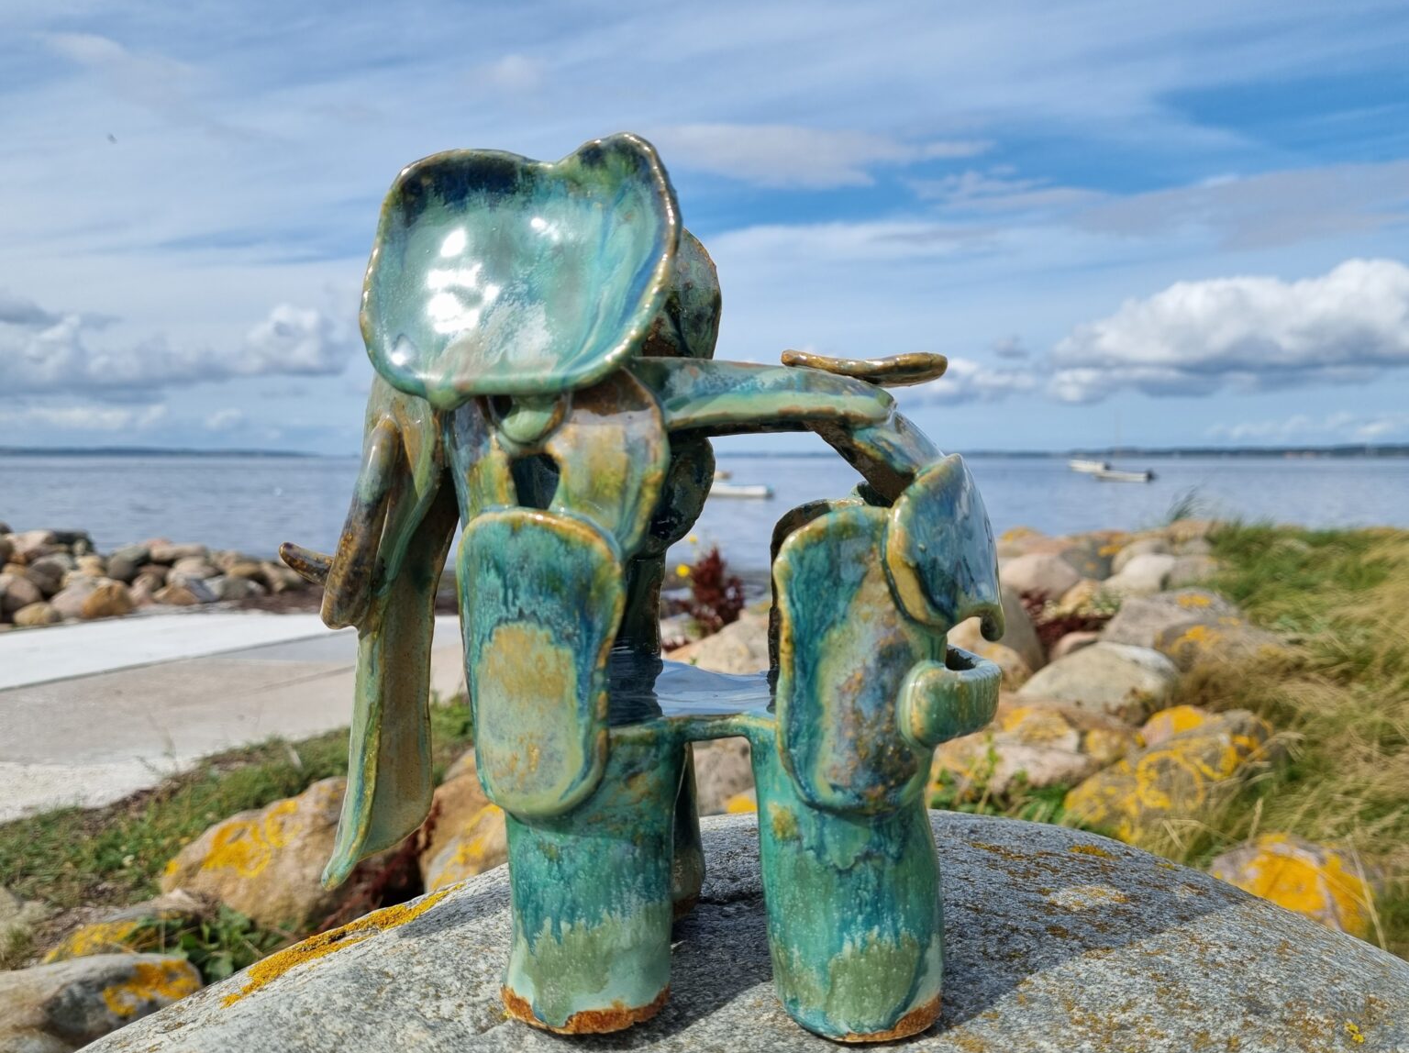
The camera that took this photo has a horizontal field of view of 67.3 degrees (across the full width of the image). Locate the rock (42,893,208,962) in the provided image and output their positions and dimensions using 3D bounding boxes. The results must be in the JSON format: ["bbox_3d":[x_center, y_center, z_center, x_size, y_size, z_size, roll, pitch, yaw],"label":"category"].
[{"bbox_3d":[-1.124,0.787,2.050,0.312,0.170,0.280,-2,4,-29],"label":"rock"}]

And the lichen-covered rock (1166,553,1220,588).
[{"bbox_3d":[3.190,0.291,6.900,0.362,0.250,0.320,2,4,25],"label":"lichen-covered rock"}]

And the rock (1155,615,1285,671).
[{"bbox_3d":[2.315,0.534,4.750,0.566,0.270,0.420,2,4,26],"label":"rock"}]

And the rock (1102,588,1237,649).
[{"bbox_3d":[2.241,0.475,5.100,0.659,0.350,0.500,2,4,24],"label":"rock"}]

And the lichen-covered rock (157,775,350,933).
[{"bbox_3d":[-0.966,0.732,2.350,0.477,0.330,0.380,-2,4,-23],"label":"lichen-covered rock"}]

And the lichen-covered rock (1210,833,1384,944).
[{"bbox_3d":[1.143,0.709,2.050,0.325,0.240,0.300,2,4,30],"label":"lichen-covered rock"}]

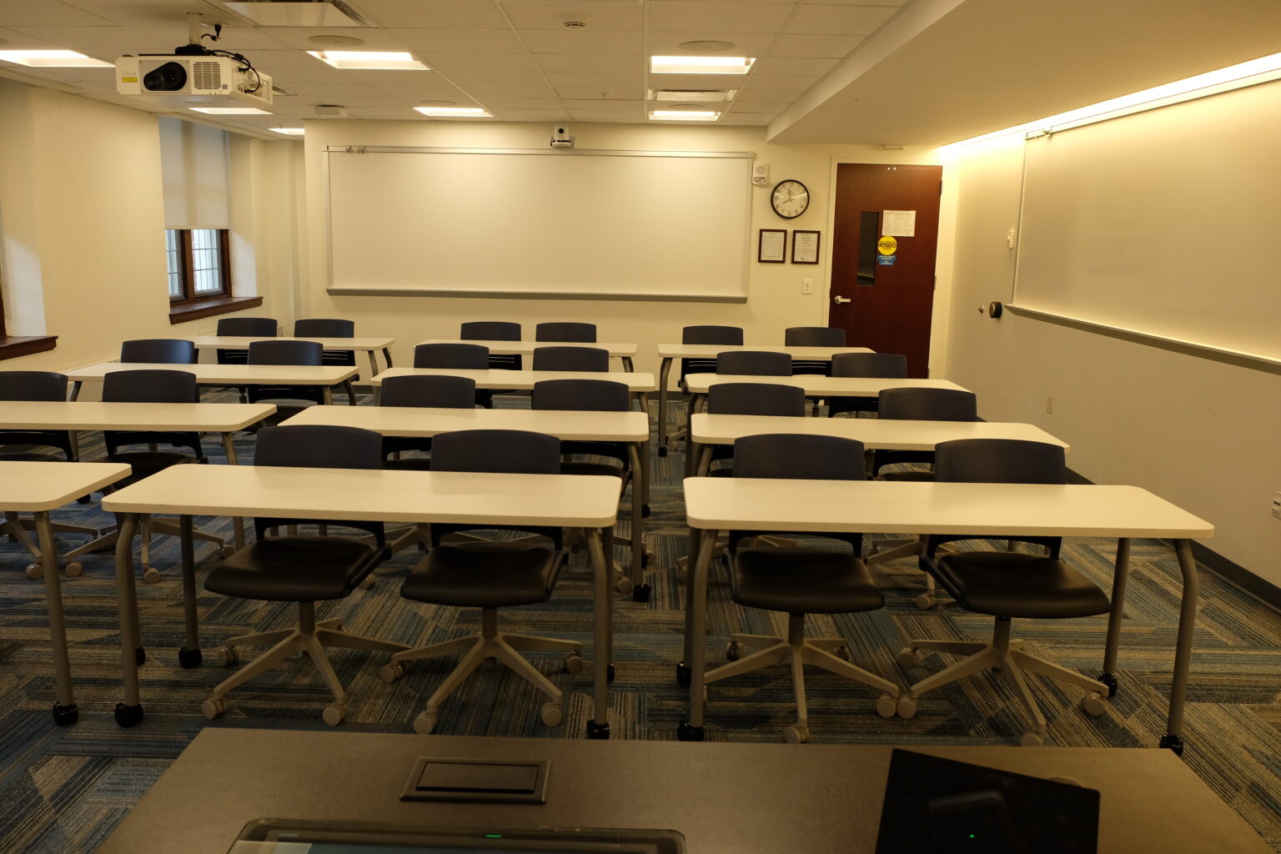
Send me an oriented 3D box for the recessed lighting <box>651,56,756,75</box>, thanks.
[{"bbox_3d":[0.338,-2.031,5.345,0.590,0.060,0.600,1,12,0],"label":"recessed lighting"}]

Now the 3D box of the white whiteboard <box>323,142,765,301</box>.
[{"bbox_3d":[-0.901,-1.785,8.480,3.714,1.296,0.070,1,12,0],"label":"white whiteboard"}]

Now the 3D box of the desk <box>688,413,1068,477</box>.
[{"bbox_3d":[0.968,0.371,4.119,1.516,0.728,0.485,2,12,2],"label":"desk"}]

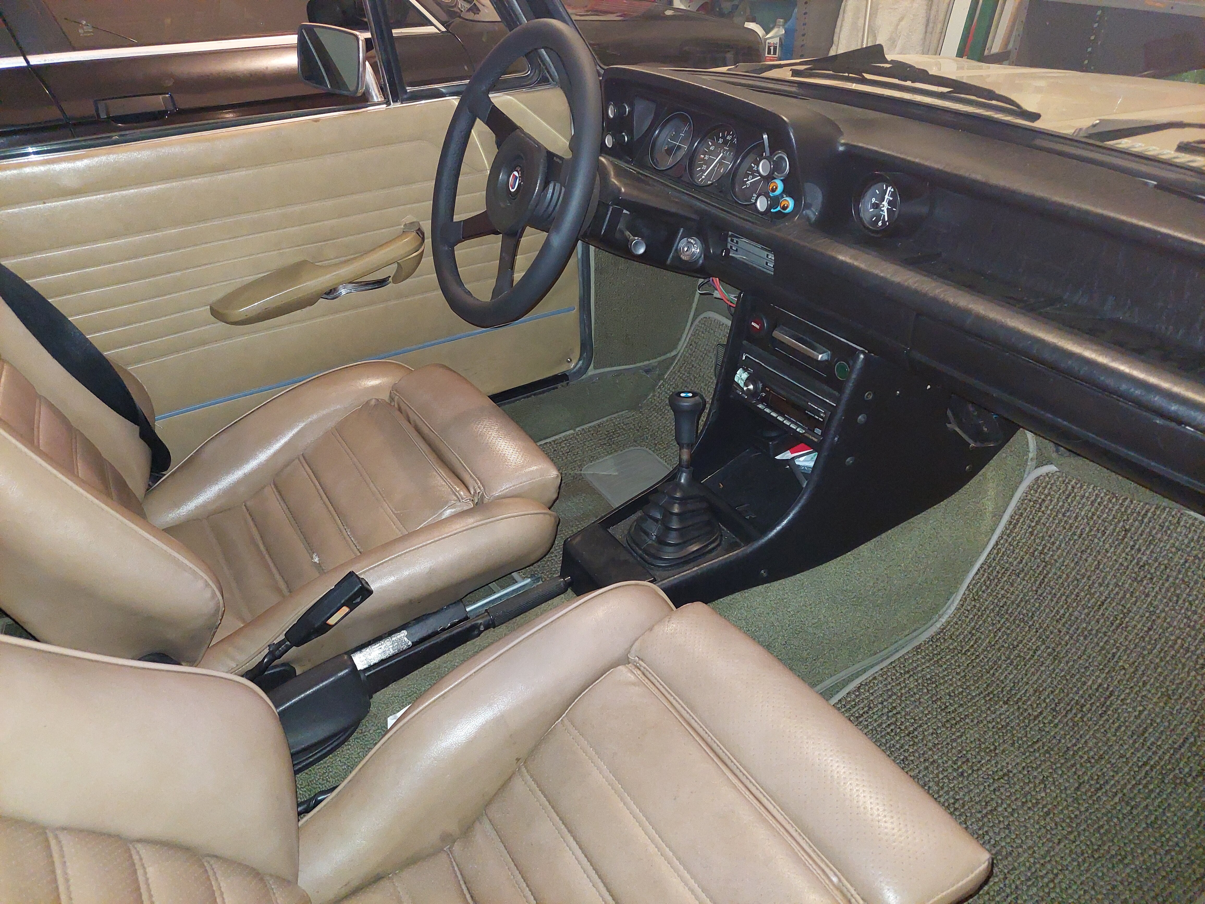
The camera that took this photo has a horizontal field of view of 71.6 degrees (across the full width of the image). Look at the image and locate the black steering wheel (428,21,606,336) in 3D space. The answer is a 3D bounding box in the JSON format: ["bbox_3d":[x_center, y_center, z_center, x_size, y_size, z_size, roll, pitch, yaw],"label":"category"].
[{"bbox_3d":[-0.105,-0.351,1.087,0.085,0.387,0.387,6,24,-38],"label":"black steering wheel"}]

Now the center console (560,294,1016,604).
[{"bbox_3d":[0.283,-0.037,1.175,0.730,0.360,0.225,-21,38,-26],"label":"center console"}]

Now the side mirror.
[{"bbox_3d":[-0.427,-0.635,1.353,0.130,0.092,0.050,15,29,23],"label":"side mirror"}]

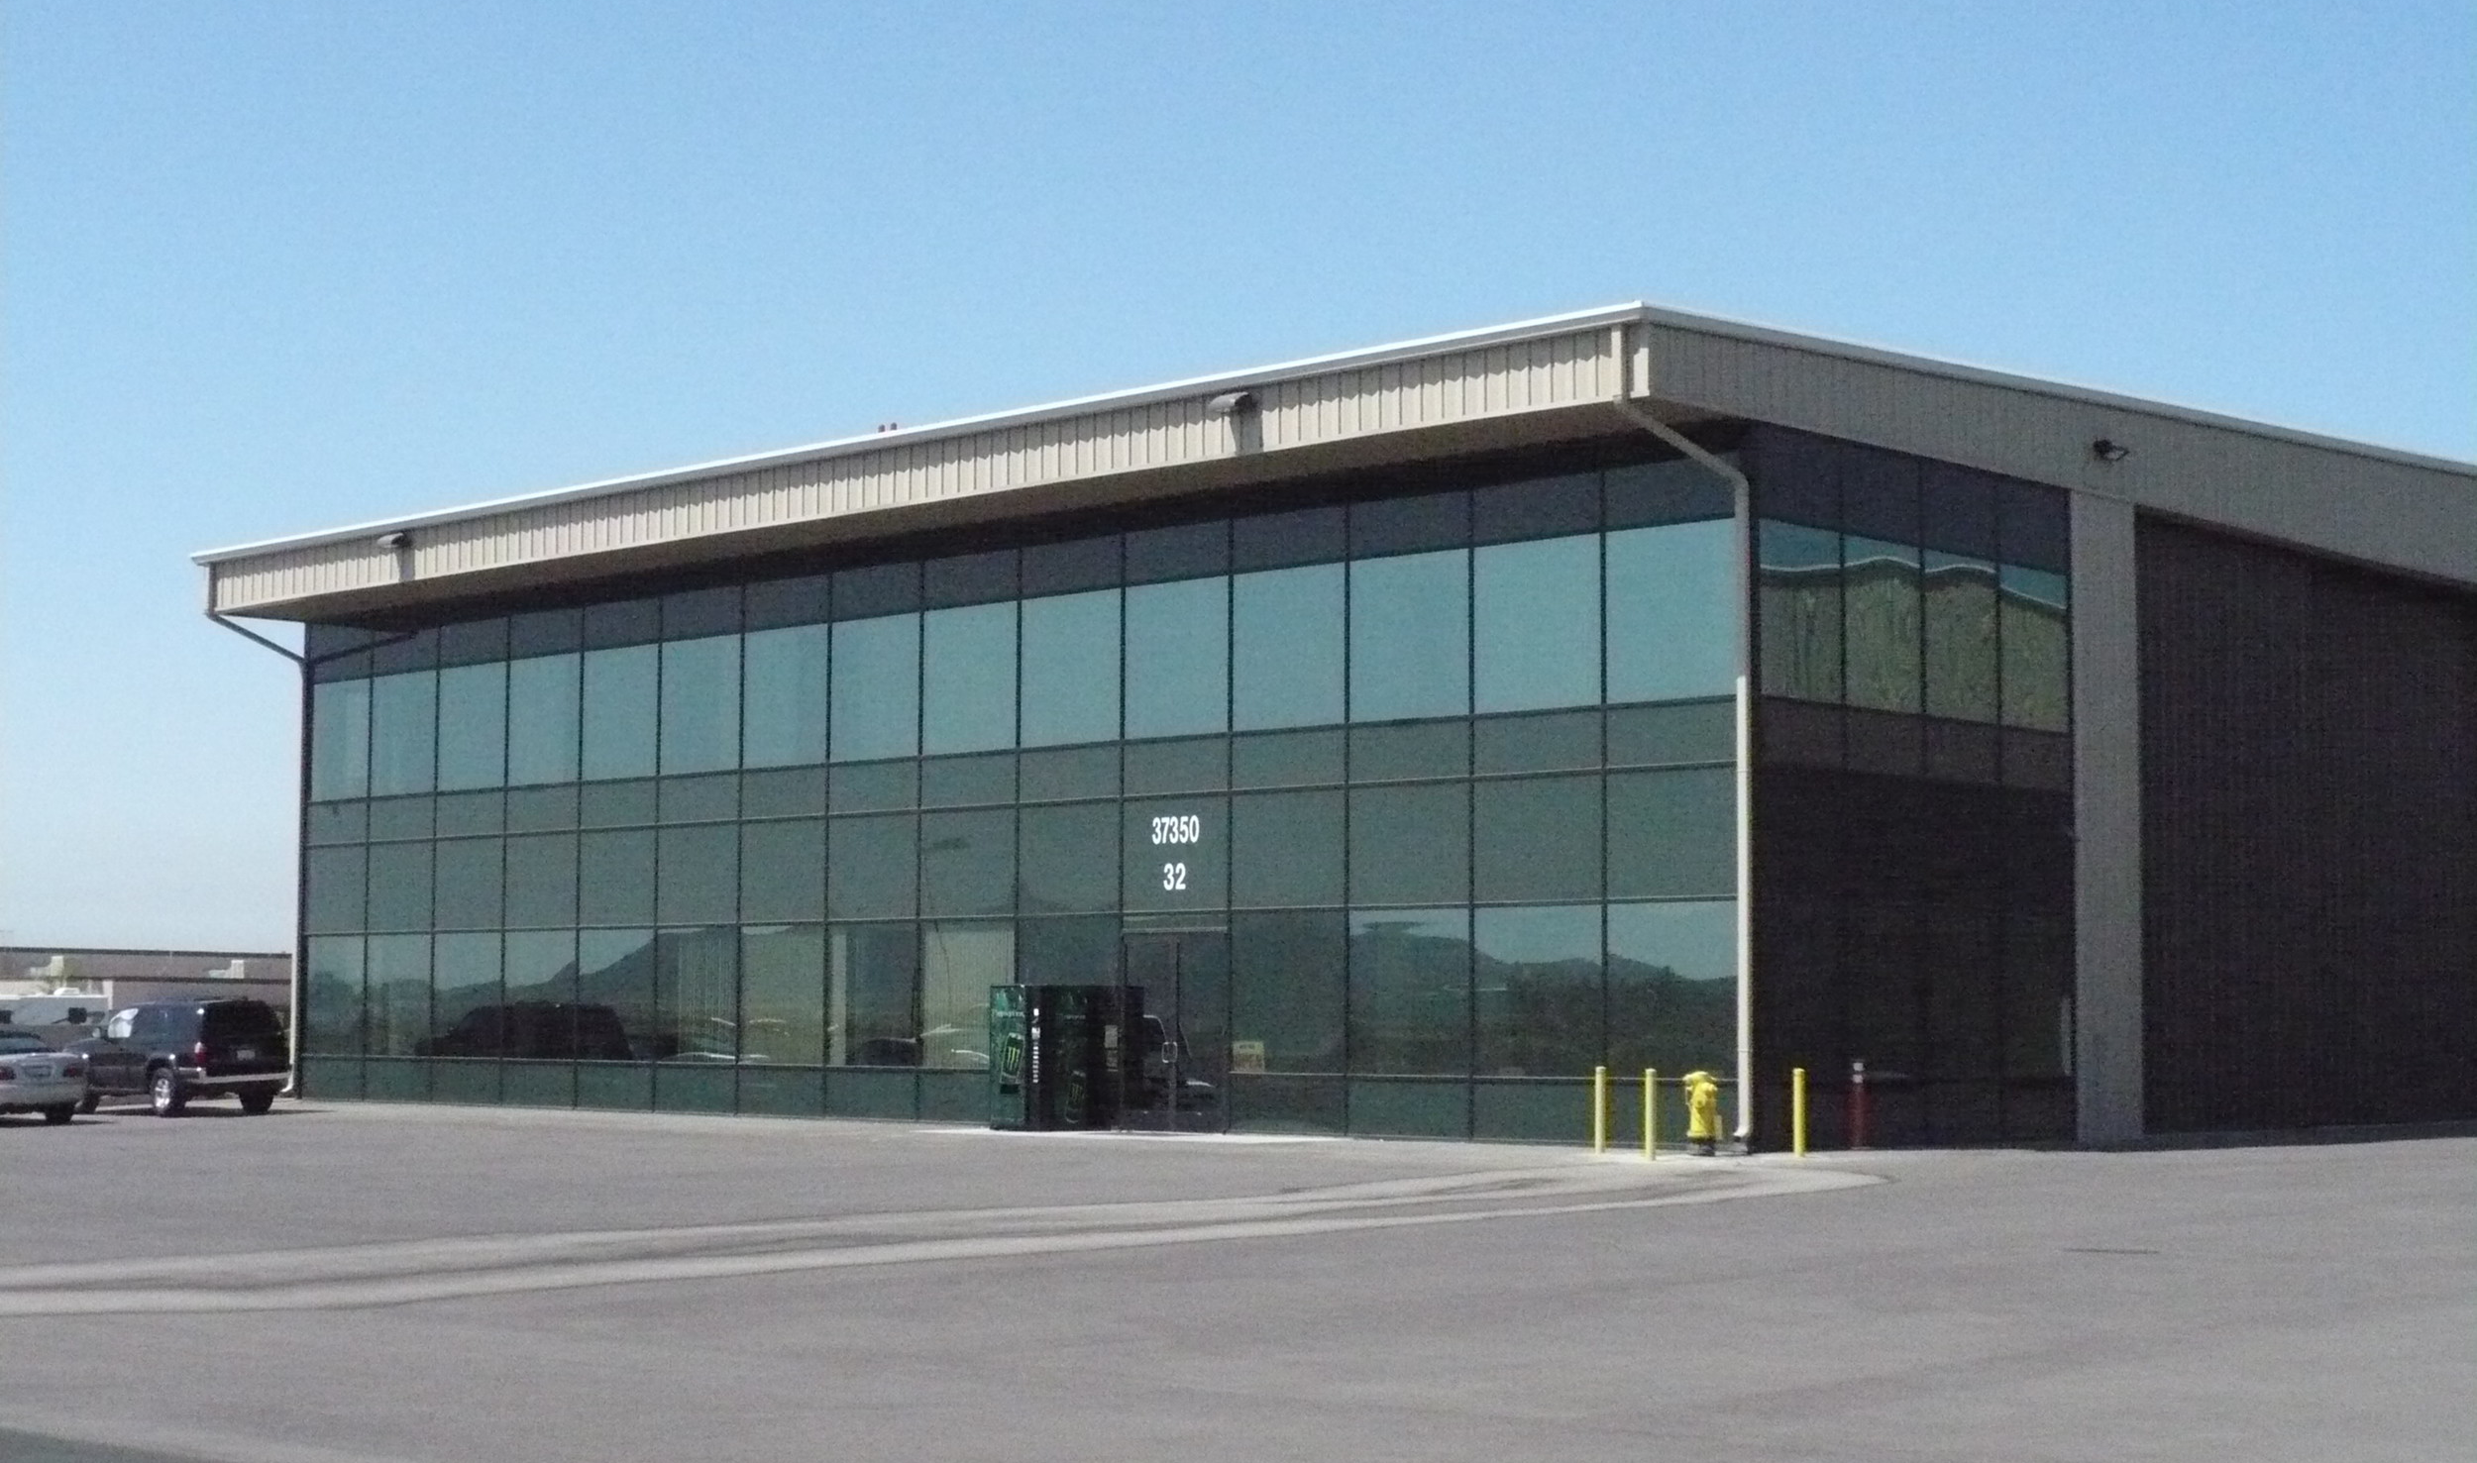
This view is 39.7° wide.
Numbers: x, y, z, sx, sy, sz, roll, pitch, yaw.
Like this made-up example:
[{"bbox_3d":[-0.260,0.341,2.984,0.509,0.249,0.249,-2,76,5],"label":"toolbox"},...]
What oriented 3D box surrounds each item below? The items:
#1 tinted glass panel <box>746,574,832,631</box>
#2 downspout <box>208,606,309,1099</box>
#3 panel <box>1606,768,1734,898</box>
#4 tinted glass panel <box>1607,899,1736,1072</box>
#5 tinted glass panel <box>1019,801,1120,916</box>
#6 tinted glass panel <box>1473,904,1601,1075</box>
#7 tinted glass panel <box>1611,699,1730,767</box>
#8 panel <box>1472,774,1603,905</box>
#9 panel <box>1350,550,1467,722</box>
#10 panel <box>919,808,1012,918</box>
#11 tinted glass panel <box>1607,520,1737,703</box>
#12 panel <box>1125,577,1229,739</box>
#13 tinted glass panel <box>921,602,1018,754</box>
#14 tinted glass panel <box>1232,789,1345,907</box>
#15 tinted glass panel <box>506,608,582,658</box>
[{"bbox_3d":[-6.293,-1.804,47.928,1.824,0.669,0.050,-4,-7,43],"label":"tinted glass panel"},{"bbox_3d":[-16.374,2.026,56.993,0.117,8.073,1.911,-4,-7,43],"label":"downspout"},{"bbox_3d":[4.776,1.107,37.571,1.850,1.385,0.050,-4,-7,43],"label":"panel"},{"bbox_3d":[4.722,2.802,37.078,1.786,1.899,0.050,-4,-7,43],"label":"tinted glass panel"},{"bbox_3d":[-2.176,1.631,44.098,1.850,1.385,0.050,-4,-7,43],"label":"tinted glass panel"},{"bbox_3d":[3.416,2.969,39.393,1.880,1.923,0.050,-4,-7,43],"label":"tinted glass panel"},{"bbox_3d":[4.844,0.048,38.292,1.880,0.659,0.050,-4,-7,43],"label":"tinted glass panel"},{"bbox_3d":[3.385,1.212,38.876,1.850,1.385,0.050,-4,-7,43],"label":"panel"},{"bbox_3d":[2.002,-1.101,40.383,1.850,1.920,0.050,-4,-7,43],"label":"panel"},{"bbox_3d":[-3.566,1.736,45.404,1.850,1.385,0.050,-4,-7,43],"label":"panel"},{"bbox_3d":[4.783,-1.311,37.773,1.850,1.920,0.050,-4,-7,43],"label":"tinted glass panel"},{"bbox_3d":[-0.776,-0.881,42.610,1.824,1.873,0.050,-4,-7,43],"label":"panel"},{"bbox_3d":[-3.660,-0.685,46.412,1.880,1.950,0.050,-4,-7,43],"label":"tinted glass panel"},{"bbox_3d":[0.599,1.416,41.110,1.824,1.360,0.050,-4,-7,43],"label":"tinted glass panel"},{"bbox_3d":[-10.434,-1.491,51.832,1.824,0.669,0.050,-4,-7,43],"label":"tinted glass panel"}]

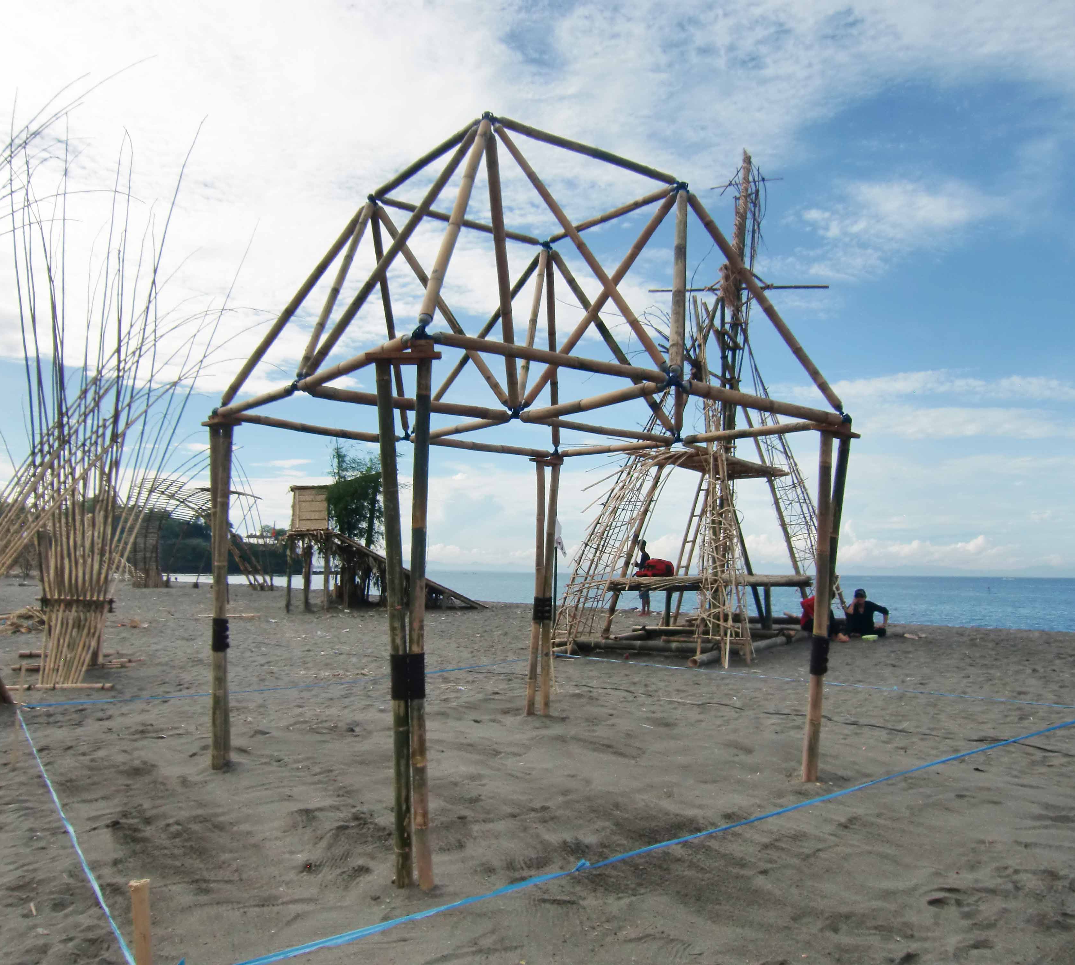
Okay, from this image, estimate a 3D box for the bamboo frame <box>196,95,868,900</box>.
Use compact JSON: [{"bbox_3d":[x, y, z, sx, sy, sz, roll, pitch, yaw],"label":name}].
[{"bbox_3d":[-0.178,-0.069,6.476,3.450,4.300,3.450,5,-7,-36],"label":"bamboo frame"}]

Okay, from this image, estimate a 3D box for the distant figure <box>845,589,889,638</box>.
[{"bbox_3d":[5.502,2.189,14.940,0.720,0.797,0.650,-1,-6,11],"label":"distant figure"}]

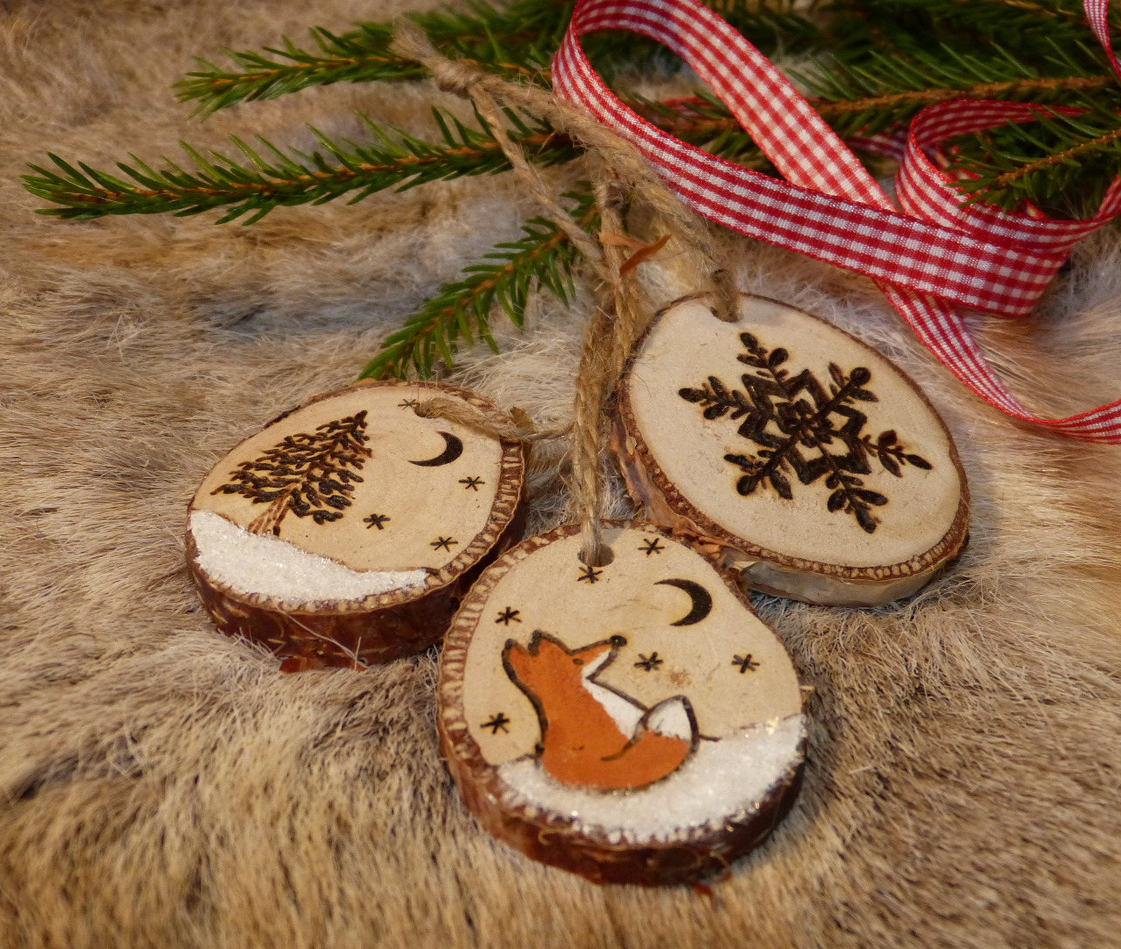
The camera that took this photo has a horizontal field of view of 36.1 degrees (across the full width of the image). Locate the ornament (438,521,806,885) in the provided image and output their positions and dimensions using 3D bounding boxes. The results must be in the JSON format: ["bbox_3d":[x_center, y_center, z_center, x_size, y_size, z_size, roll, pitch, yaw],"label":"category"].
[{"bbox_3d":[0.007,0.028,0.227,0.046,0.007,0.061,-5,37,-7],"label":"ornament"}]

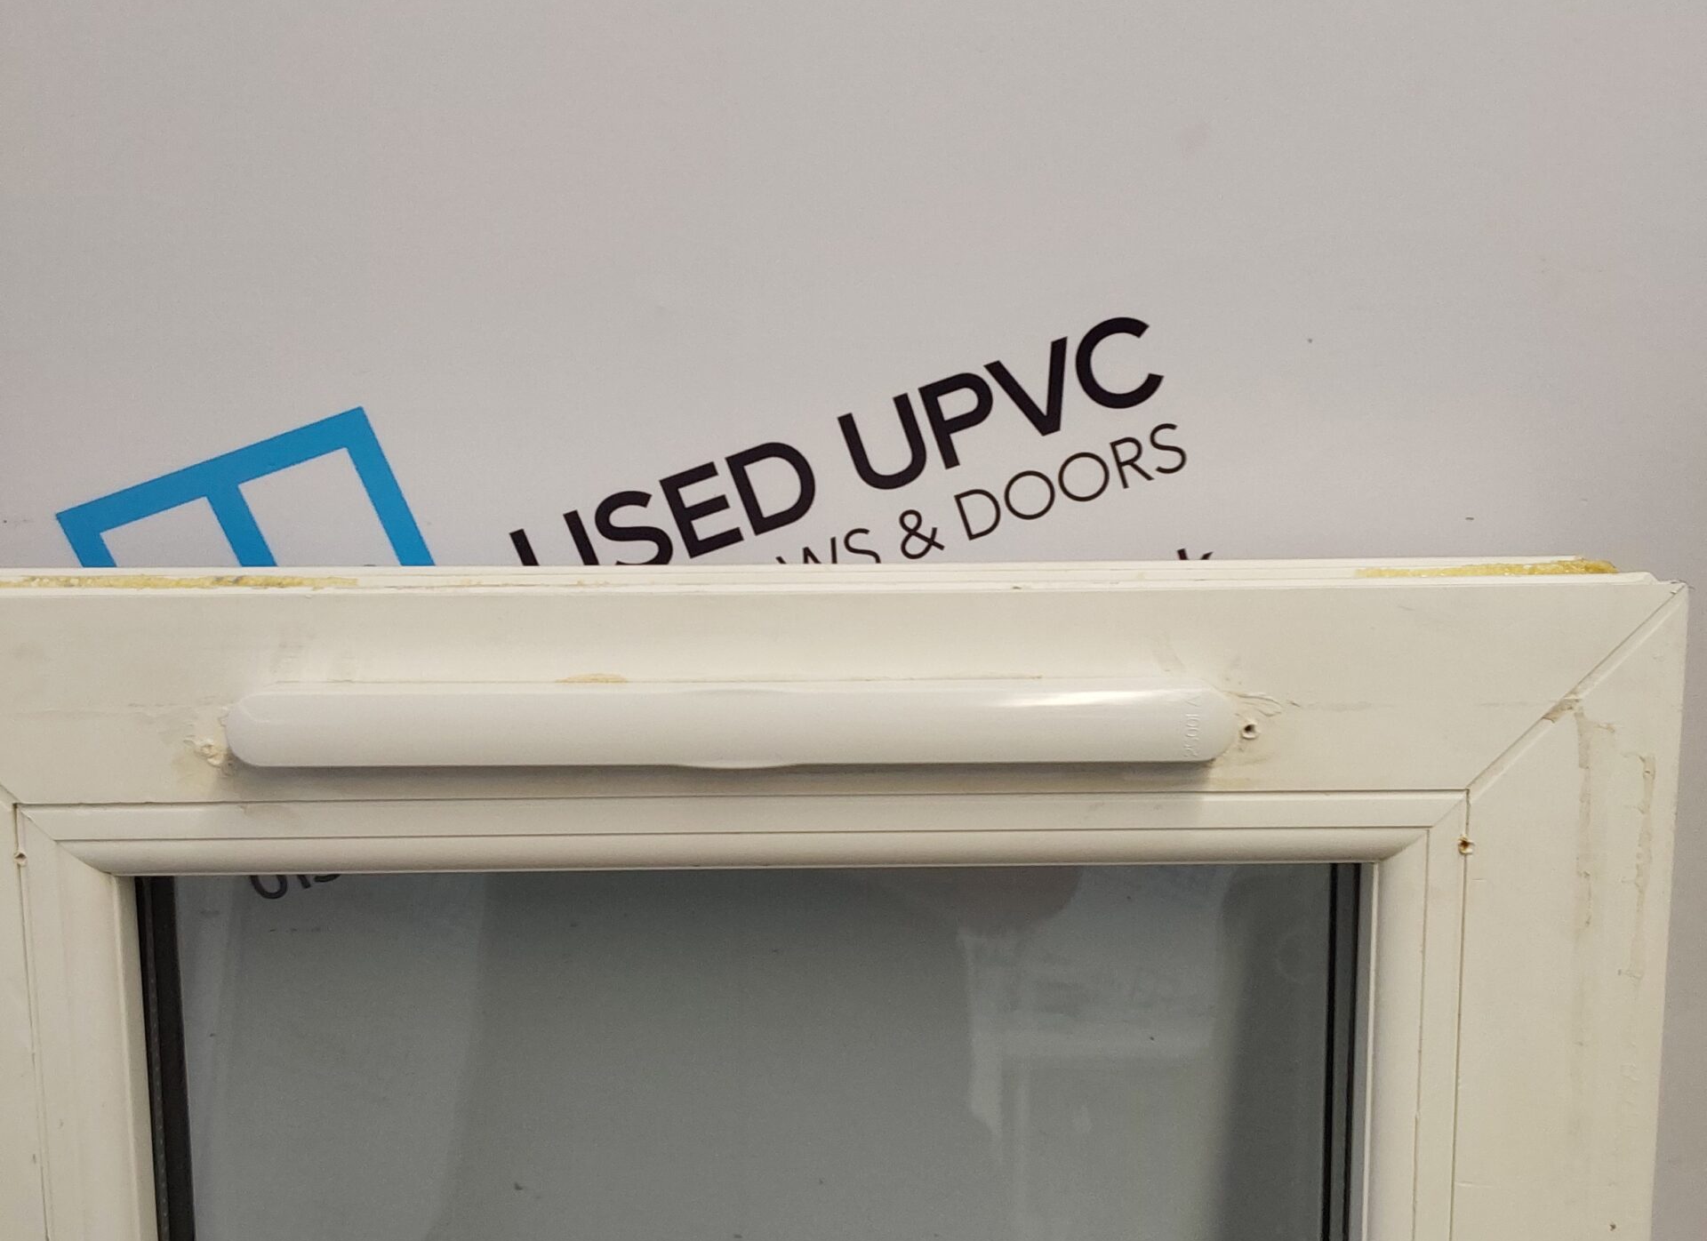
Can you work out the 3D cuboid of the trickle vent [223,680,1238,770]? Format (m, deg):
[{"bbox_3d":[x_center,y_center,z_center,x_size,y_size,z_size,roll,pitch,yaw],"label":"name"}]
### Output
[{"bbox_3d":[-0.034,0.029,0.510,0.283,0.022,0.013,0,8,-1],"label":"trickle vent"}]

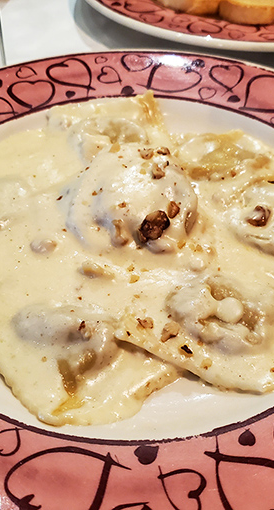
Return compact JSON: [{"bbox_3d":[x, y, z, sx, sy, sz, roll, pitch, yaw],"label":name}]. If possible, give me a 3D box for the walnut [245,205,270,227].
[{"bbox_3d":[0.054,-0.017,0.224,0.010,0.008,0.012,31,54,26],"label":"walnut"}]

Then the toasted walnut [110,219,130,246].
[{"bbox_3d":[-0.007,-0.009,0.213,0.007,0.007,0.015,-11,48,-10],"label":"toasted walnut"}]

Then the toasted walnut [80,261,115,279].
[{"bbox_3d":[-0.017,0.007,0.219,0.016,0.006,0.007,16,49,15],"label":"toasted walnut"}]

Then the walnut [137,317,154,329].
[{"bbox_3d":[0.003,0.026,0.195,0.006,0.004,0.005,18,49,16],"label":"walnut"}]

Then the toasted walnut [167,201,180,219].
[{"bbox_3d":[0.015,-0.018,0.208,0.005,0.006,0.008,7,47,6],"label":"toasted walnut"}]

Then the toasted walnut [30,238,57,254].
[{"bbox_3d":[-0.042,-0.004,0.230,0.012,0.006,0.007,1,47,1],"label":"toasted walnut"}]

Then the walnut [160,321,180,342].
[{"bbox_3d":[0.013,0.029,0.192,0.006,0.004,0.010,28,52,23],"label":"walnut"}]

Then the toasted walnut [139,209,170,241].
[{"bbox_3d":[0.007,-0.012,0.209,0.010,0.011,0.018,28,53,24],"label":"toasted walnut"}]

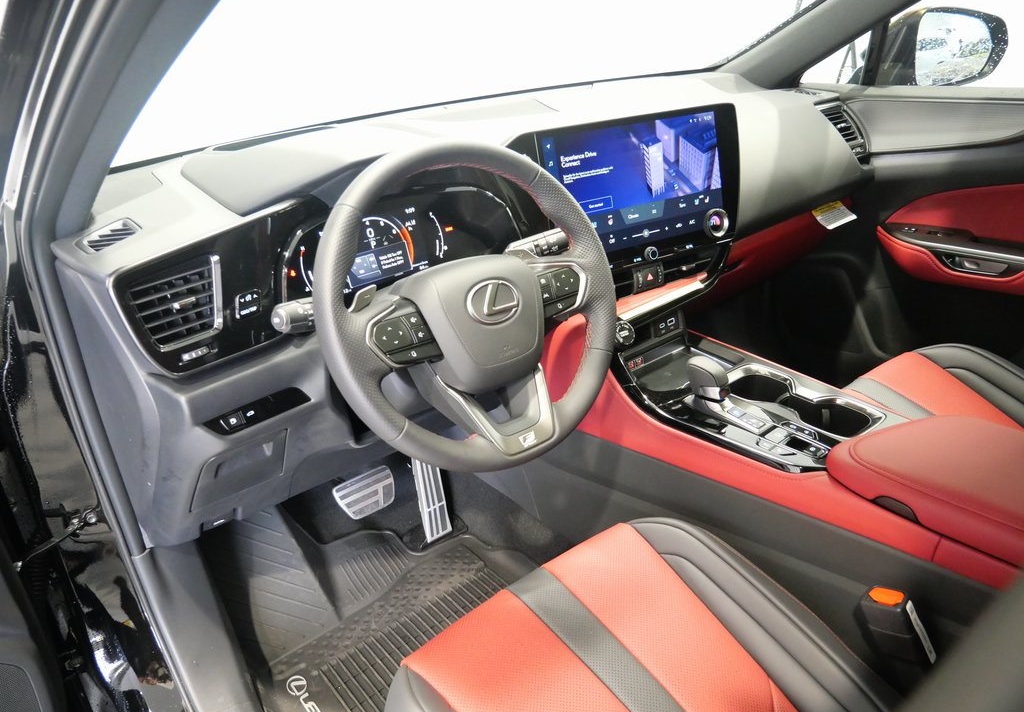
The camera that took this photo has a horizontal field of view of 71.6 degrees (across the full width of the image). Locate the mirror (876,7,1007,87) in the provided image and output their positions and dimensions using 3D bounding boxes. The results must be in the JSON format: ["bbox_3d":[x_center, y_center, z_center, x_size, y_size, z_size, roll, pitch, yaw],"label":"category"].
[{"bbox_3d":[0.909,-0.653,1.518,0.225,0.158,0.140,-14,27,-18],"label":"mirror"}]

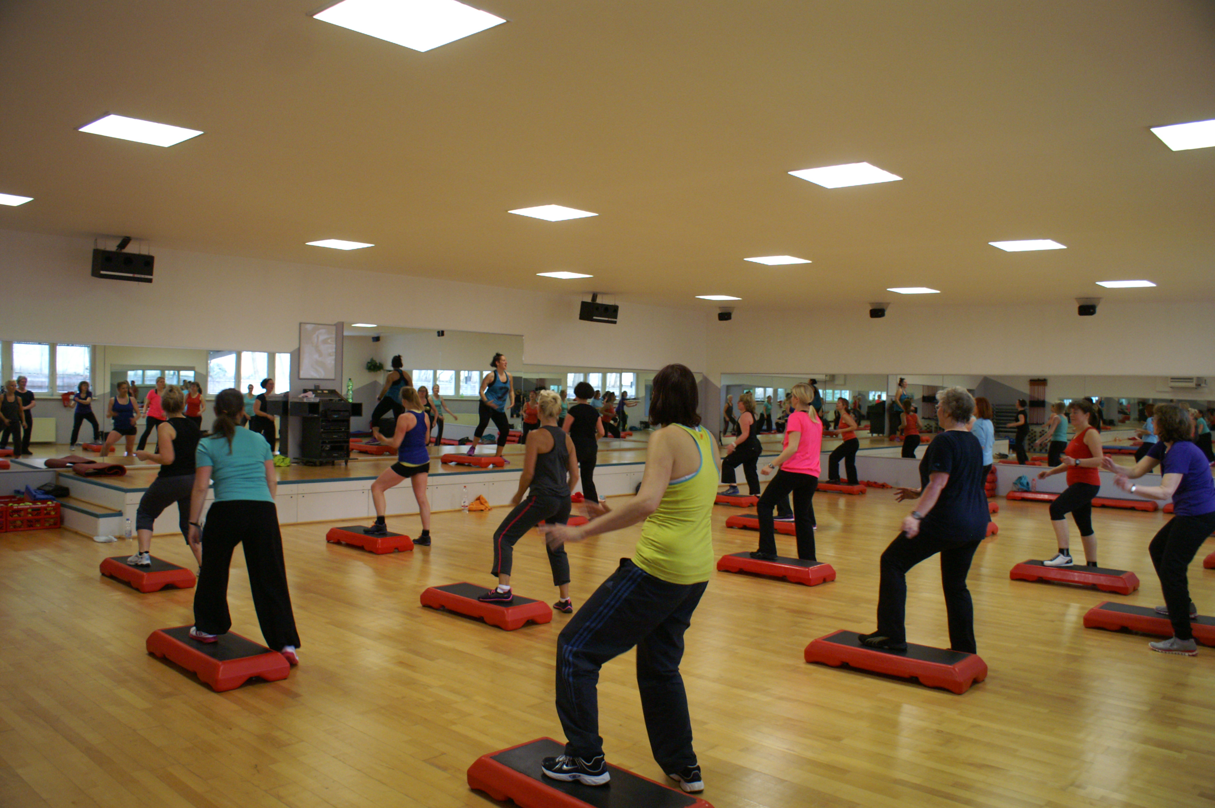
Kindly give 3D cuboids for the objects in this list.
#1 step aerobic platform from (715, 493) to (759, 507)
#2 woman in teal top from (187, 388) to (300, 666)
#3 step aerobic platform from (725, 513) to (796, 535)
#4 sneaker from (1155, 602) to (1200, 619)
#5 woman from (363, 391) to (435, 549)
[{"bbox_3d":[1.816,1.457,14.009,0.975,0.142,0.405,2,1,40],"label":"step aerobic platform"},{"bbox_3d":[-2.055,0.687,5.120,0.510,1.551,0.456,2,0,42],"label":"woman in teal top"},{"bbox_3d":[1.968,1.467,11.082,0.934,0.139,0.381,2,0,41],"label":"step aerobic platform"},{"bbox_3d":[4.096,1.482,6.542,0.270,0.110,0.100,2,1,18],"label":"sneaker"},{"bbox_3d":[-2.155,0.638,9.418,0.600,1.650,0.600,2,1,42],"label":"woman"}]

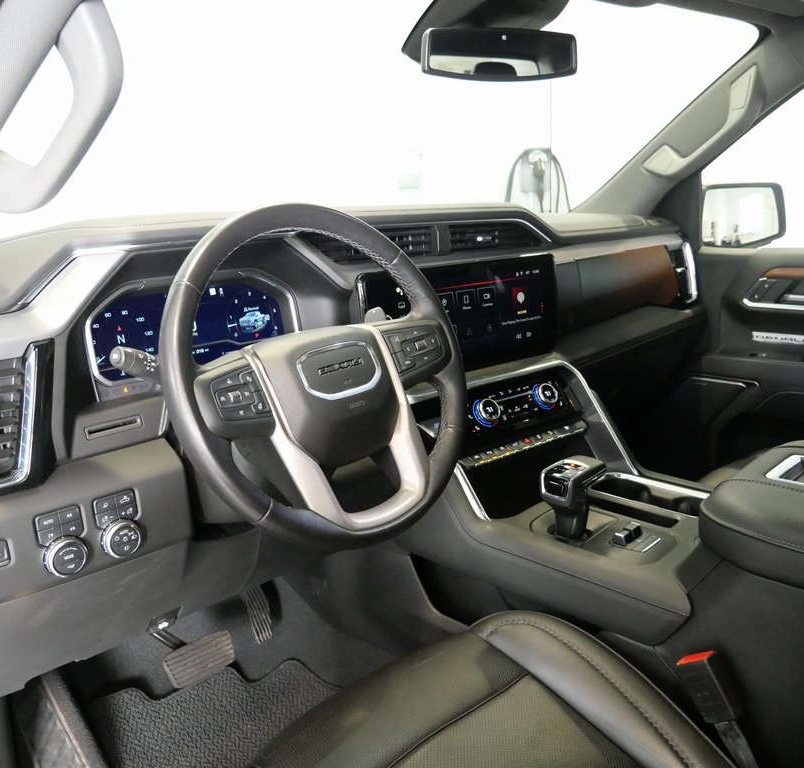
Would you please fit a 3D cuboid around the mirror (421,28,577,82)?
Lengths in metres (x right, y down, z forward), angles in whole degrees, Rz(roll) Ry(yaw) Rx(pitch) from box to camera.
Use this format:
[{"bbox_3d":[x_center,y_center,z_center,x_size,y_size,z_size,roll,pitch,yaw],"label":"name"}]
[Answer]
[{"bbox_3d":[0.136,-0.463,1.000,0.243,0.068,0.037,-8,18,-20],"label":"mirror"}]

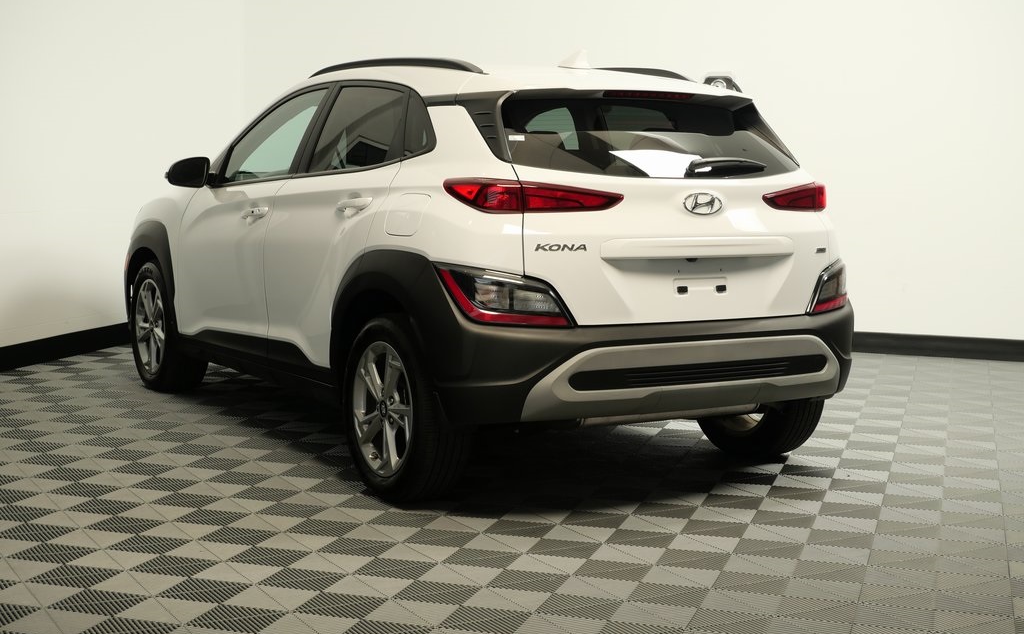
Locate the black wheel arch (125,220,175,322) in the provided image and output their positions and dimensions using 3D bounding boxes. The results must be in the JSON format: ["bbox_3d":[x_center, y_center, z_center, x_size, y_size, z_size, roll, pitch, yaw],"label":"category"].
[{"bbox_3d":[-1.770,-0.223,6.792,0.140,0.530,0.930,-3,7,-32],"label":"black wheel arch"}]

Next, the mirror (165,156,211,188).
[{"bbox_3d":[-1.411,-0.639,5.976,0.215,0.145,0.150,-3,7,-32],"label":"mirror"}]

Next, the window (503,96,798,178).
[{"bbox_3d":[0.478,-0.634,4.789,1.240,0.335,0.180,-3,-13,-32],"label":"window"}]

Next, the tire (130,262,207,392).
[{"bbox_3d":[-1.737,0.045,6.893,0.215,0.668,0.668,-3,7,-32],"label":"tire"}]

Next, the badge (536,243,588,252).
[{"bbox_3d":[0.157,-0.220,4.319,0.168,0.026,0.012,0,6,-13],"label":"badge"}]

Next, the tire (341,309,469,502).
[{"bbox_3d":[-0.376,0.311,4.746,0.225,0.665,0.665,-3,7,-32],"label":"tire"}]

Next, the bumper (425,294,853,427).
[{"bbox_3d":[0.568,0.127,4.701,1.770,0.410,0.400,-3,7,-32],"label":"bumper"}]

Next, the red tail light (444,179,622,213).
[{"bbox_3d":[0.076,-0.388,4.407,0.571,0.110,0.159,0,6,-14],"label":"red tail light"}]

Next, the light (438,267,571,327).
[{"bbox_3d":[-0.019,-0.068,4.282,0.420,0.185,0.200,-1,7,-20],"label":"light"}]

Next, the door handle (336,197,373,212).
[{"bbox_3d":[-0.569,-0.405,4.911,0.050,0.047,0.250,-3,7,-32],"label":"door handle"}]

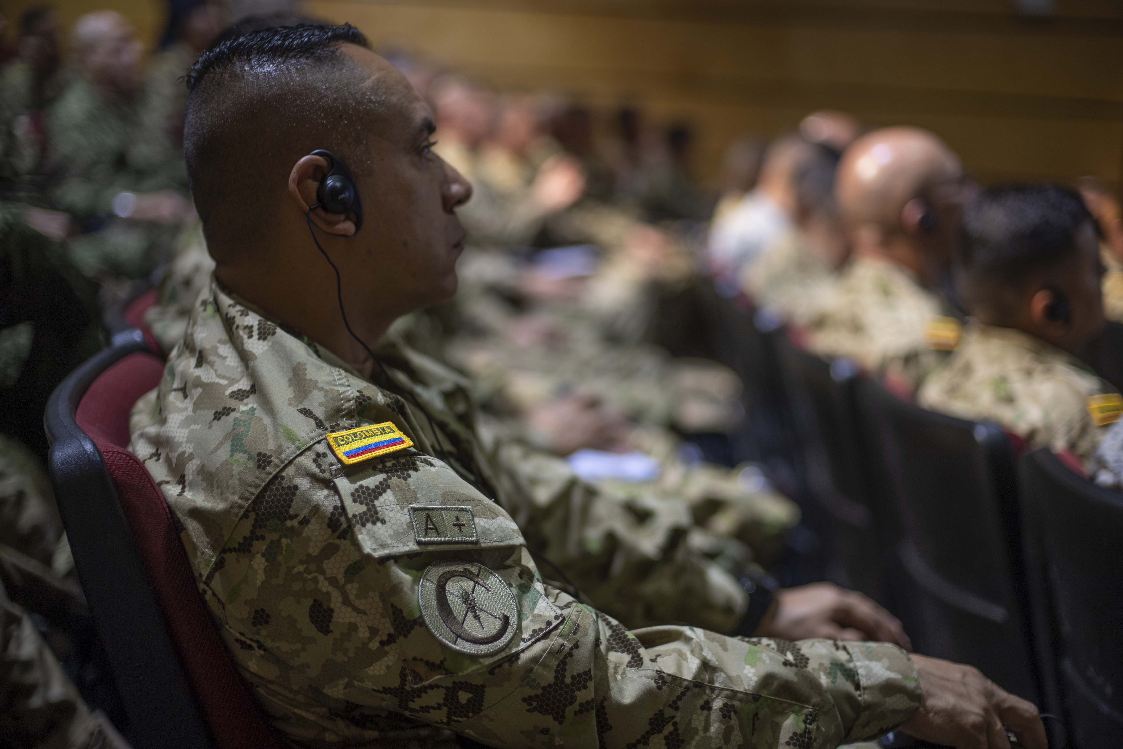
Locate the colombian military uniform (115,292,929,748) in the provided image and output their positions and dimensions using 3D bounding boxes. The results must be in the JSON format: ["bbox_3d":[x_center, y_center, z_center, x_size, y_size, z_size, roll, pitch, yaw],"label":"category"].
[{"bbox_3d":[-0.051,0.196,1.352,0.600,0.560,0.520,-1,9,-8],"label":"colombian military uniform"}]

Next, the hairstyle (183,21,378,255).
[{"bbox_3d":[-0.230,-0.195,1.275,0.168,0.185,0.158,-10,11,-12],"label":"hairstyle"}]

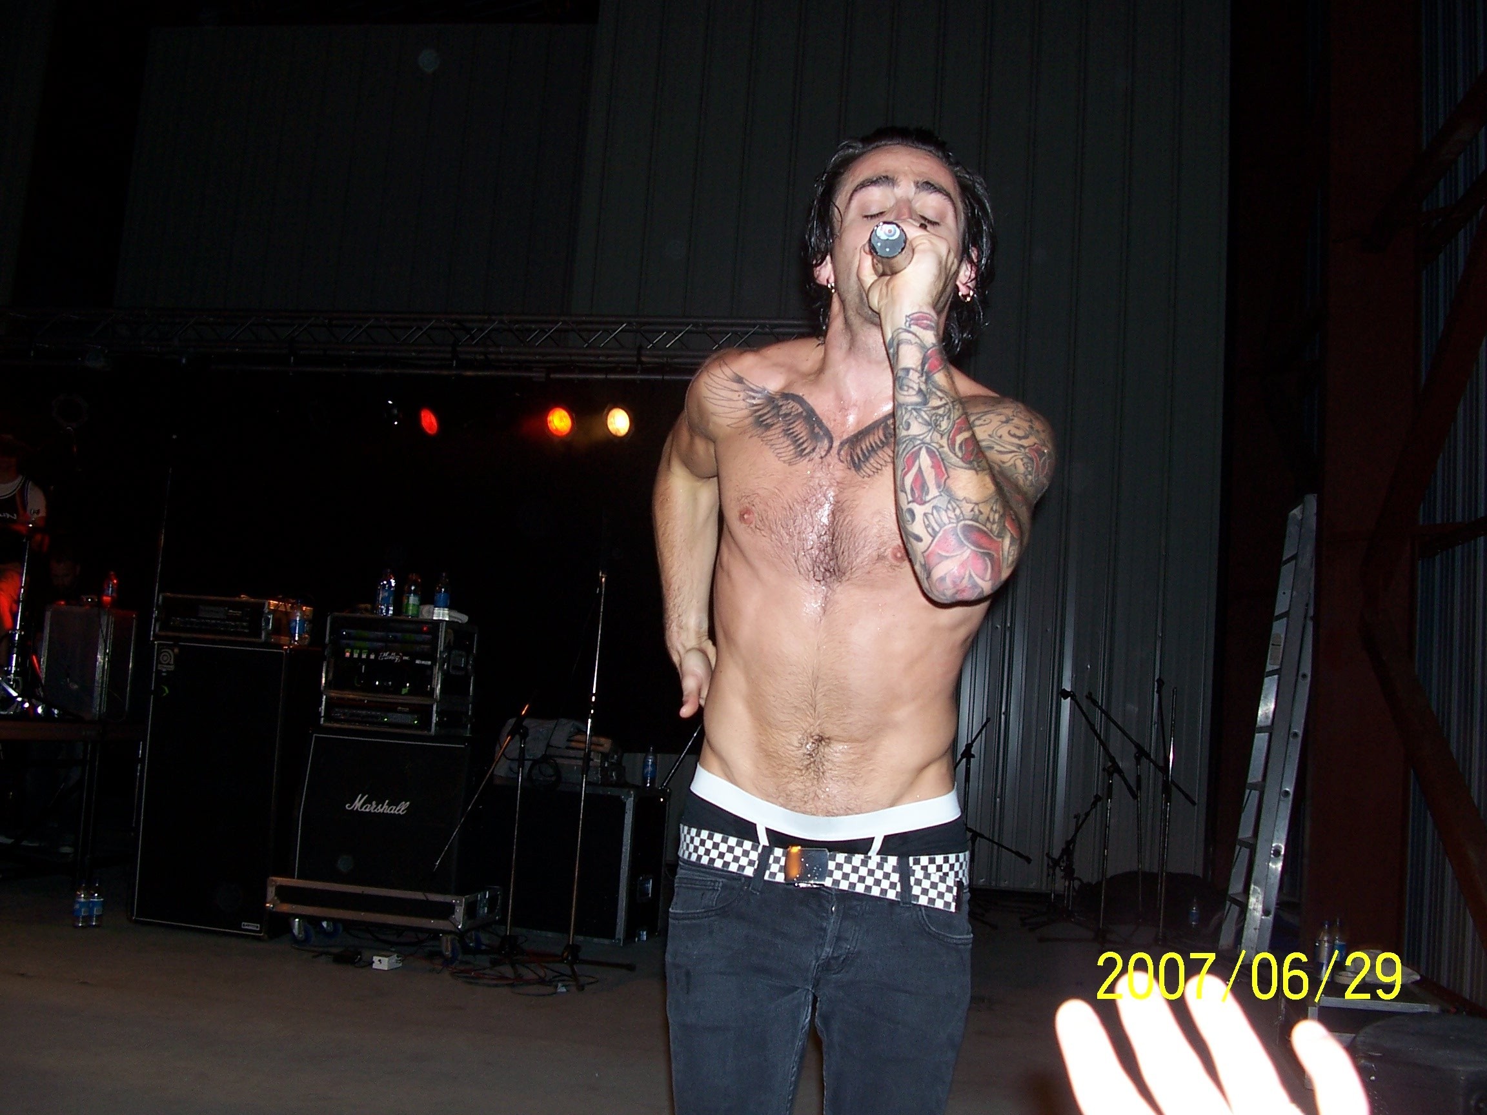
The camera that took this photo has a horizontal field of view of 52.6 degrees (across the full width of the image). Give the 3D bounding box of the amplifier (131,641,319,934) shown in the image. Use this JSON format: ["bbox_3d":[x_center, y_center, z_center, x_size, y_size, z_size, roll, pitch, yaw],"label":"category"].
[{"bbox_3d":[-2.221,0.993,6.579,0.660,1.220,0.410,3,-5,13],"label":"amplifier"}]

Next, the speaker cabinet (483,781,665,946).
[{"bbox_3d":[-0.786,1.443,7.227,0.700,0.695,0.420,2,-6,18],"label":"speaker cabinet"}]

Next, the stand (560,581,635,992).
[{"bbox_3d":[-0.635,0.866,6.070,0.530,1.630,0.500,5,-6,-11],"label":"stand"}]

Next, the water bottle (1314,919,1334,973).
[{"bbox_3d":[2.071,1.393,5.350,0.066,0.207,0.066,3,-5,10],"label":"water bottle"}]

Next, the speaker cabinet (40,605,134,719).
[{"bbox_3d":[-3.507,0.565,8.046,0.360,0.600,0.370,3,-6,6],"label":"speaker cabinet"}]

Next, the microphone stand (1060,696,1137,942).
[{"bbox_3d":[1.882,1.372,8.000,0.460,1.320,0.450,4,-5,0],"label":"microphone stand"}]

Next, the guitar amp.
[{"bbox_3d":[-1.571,0.538,6.886,0.545,0.520,0.400,3,-5,12],"label":"guitar amp"}]

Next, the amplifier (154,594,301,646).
[{"bbox_3d":[-2.212,0.278,6.565,0.530,0.185,0.410,3,-6,12],"label":"amplifier"}]

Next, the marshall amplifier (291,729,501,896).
[{"bbox_3d":[-1.497,1.137,6.488,0.770,0.755,0.360,3,-6,12],"label":"marshall amplifier"}]

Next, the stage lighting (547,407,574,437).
[{"bbox_3d":[-1.101,-0.905,9.698,0.240,0.250,0.330,1,16,25],"label":"stage lighting"}]

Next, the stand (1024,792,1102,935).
[{"bbox_3d":[1.809,1.710,8.535,0.420,0.750,0.440,4,-6,0],"label":"stand"}]

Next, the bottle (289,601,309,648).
[{"bbox_3d":[-1.927,0.287,6.520,0.065,0.200,0.065,3,-5,10],"label":"bottle"}]

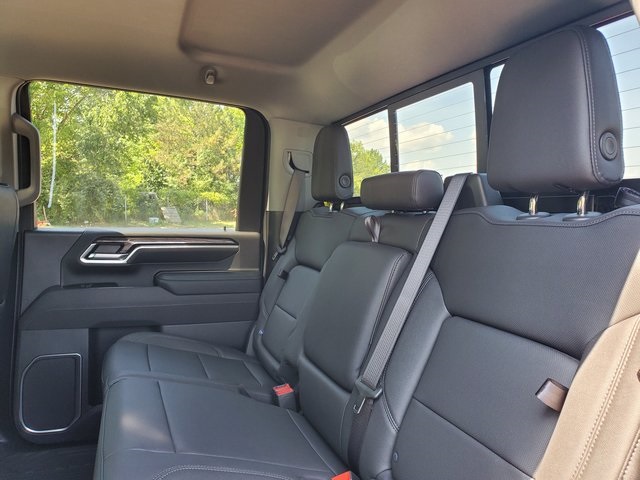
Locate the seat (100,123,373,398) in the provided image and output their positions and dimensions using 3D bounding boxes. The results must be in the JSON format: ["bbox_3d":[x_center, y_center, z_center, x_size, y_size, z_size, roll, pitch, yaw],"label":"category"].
[{"bbox_3d":[-0.229,0.102,1.332,0.680,0.870,0.560,0,3,-23],"label":"seat"}]

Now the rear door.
[{"bbox_3d":[-0.622,0.098,1.765,0.900,1.230,0.200,-1,4,-21],"label":"rear door"}]

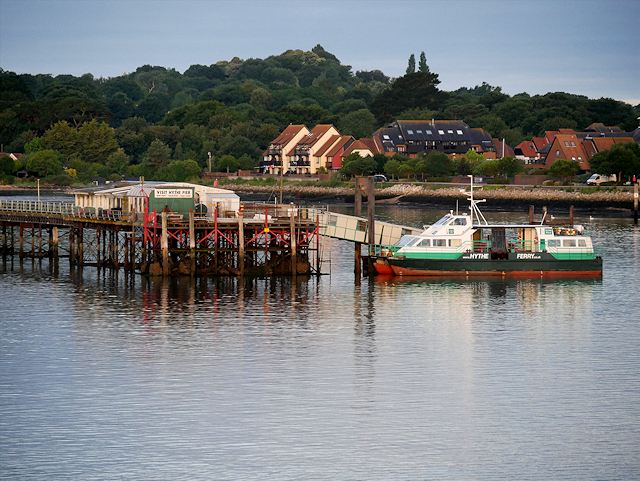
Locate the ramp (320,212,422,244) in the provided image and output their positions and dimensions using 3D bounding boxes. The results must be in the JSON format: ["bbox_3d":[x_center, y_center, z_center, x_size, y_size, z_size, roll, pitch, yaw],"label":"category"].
[{"bbox_3d":[4.814,-0.766,397.800,11.300,2.100,2.000,11,-2,-18],"label":"ramp"}]

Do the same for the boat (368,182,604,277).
[{"bbox_3d":[15.302,-1.293,393.000,20.600,9.100,6.000,0,1,-18],"label":"boat"}]

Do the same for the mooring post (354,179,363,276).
[{"bbox_3d":[3.612,-1.436,399.300,0.560,9.300,0.560,0,1,-18],"label":"mooring post"}]

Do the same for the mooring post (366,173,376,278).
[{"bbox_3d":[4.830,-1.387,396.000,0.580,9.300,0.580,0,1,-18],"label":"mooring post"}]

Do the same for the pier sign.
[{"bbox_3d":[-14.096,-4.492,412.000,3.700,0.870,0.080,0,1,-15],"label":"pier sign"}]

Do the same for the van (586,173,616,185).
[{"bbox_3d":[54.396,-11.638,820.000,5.400,2.300,2.000,0,1,-27],"label":"van"}]

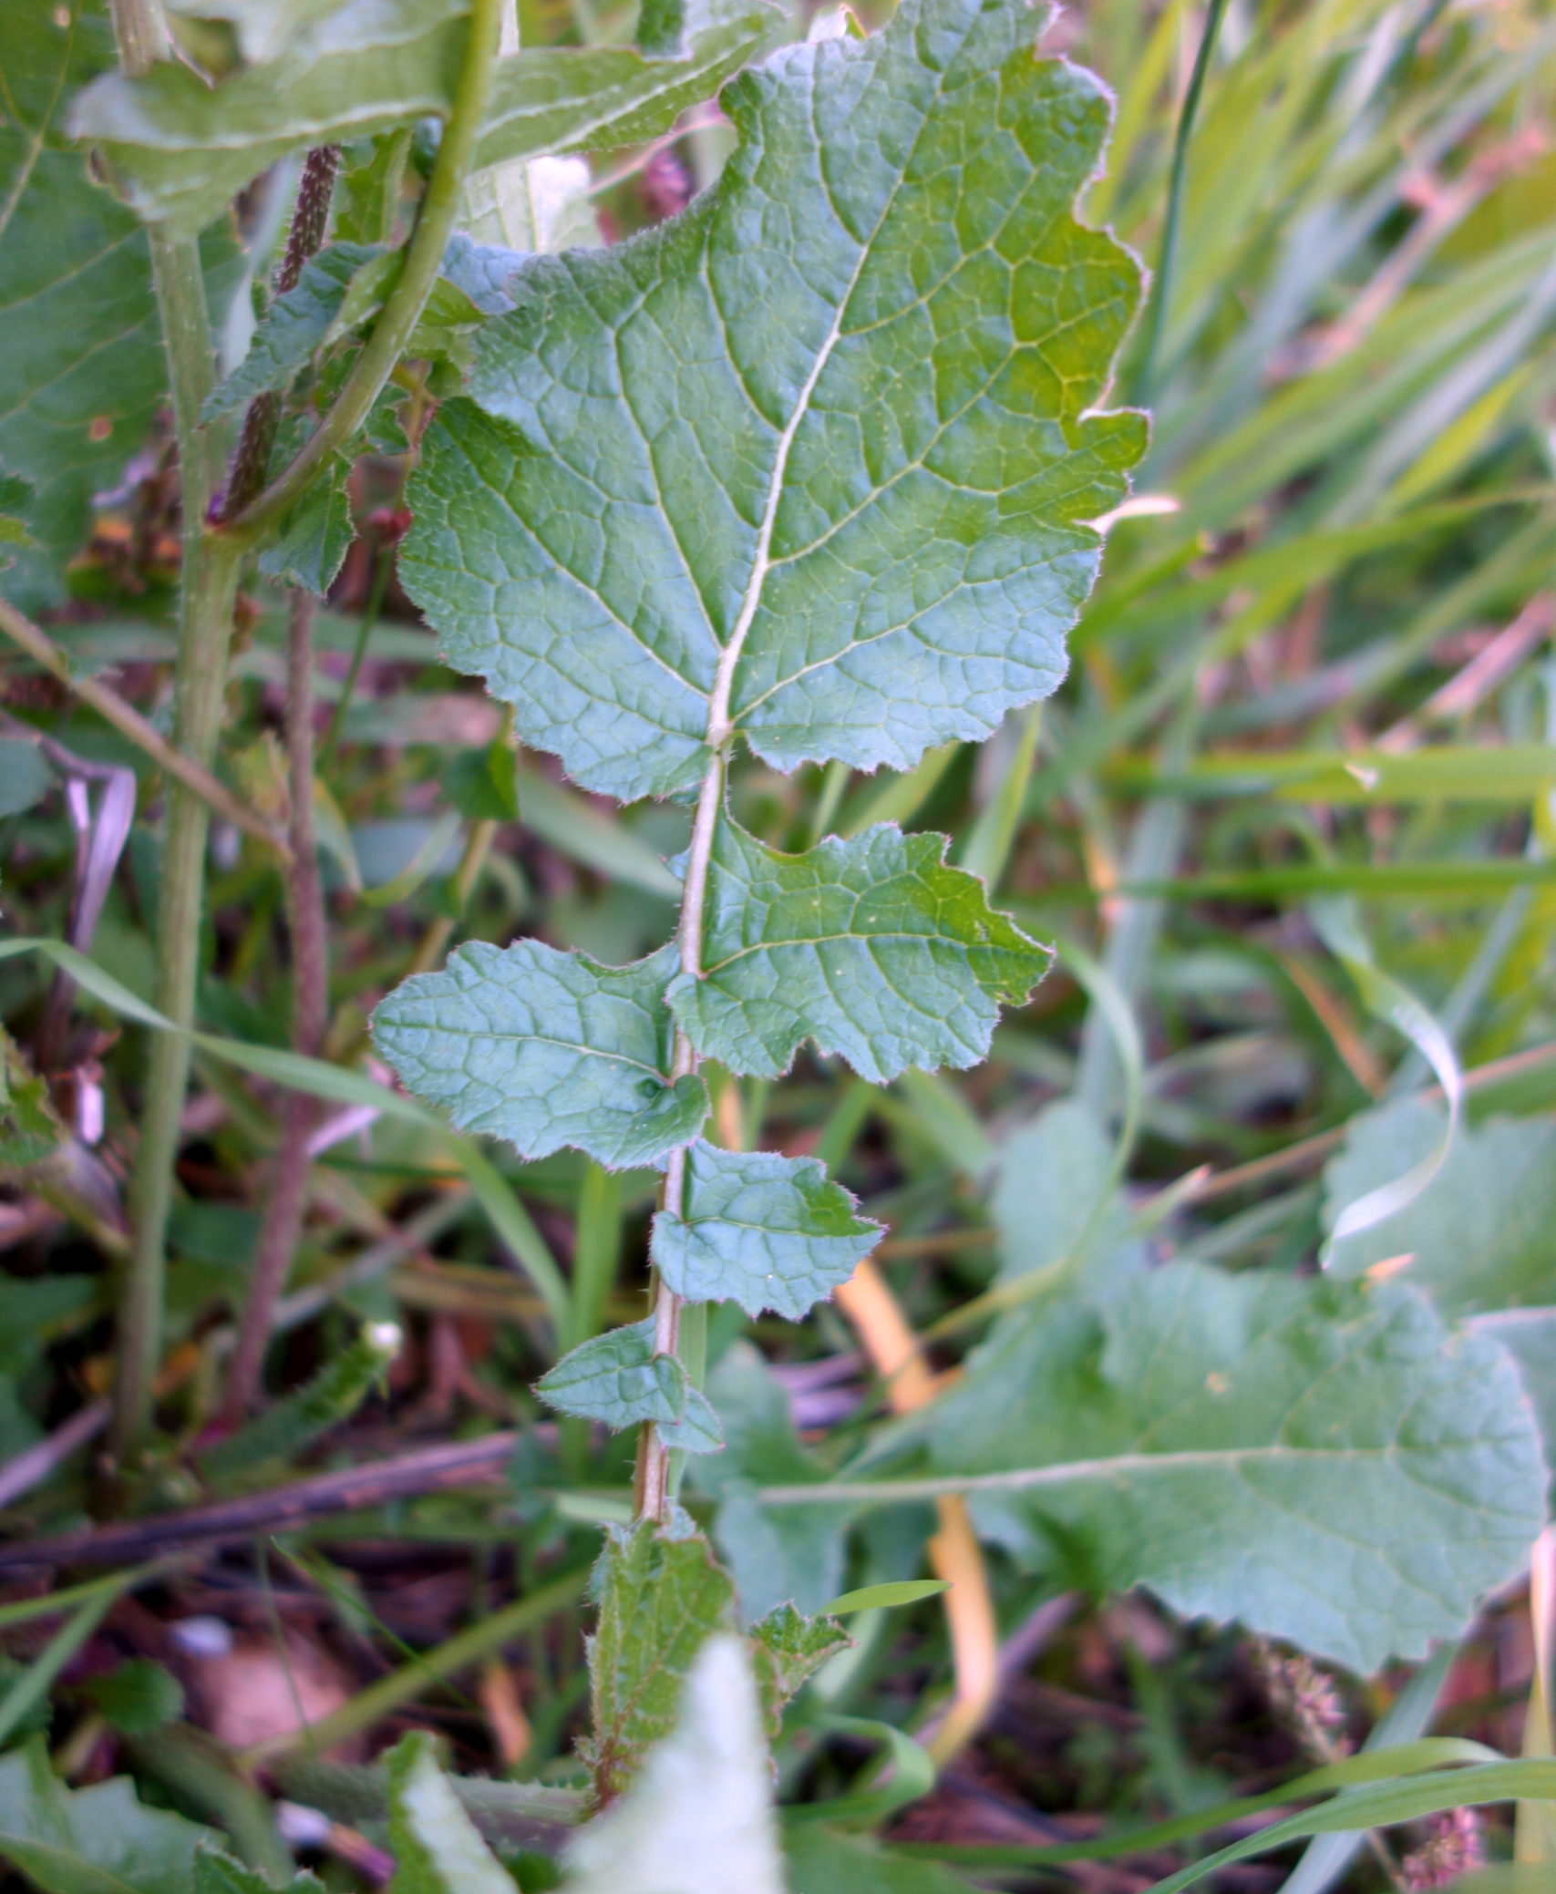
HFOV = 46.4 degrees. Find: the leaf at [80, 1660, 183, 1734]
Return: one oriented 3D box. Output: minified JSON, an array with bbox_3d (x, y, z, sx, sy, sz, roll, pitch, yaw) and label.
[{"bbox_3d":[-0.132,0.153,0.370,0.019,0.005,0.014,-3,45,-3],"label":"leaf"}]

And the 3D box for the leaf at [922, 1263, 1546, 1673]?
[{"bbox_3d":[0.085,0.097,0.345,0.115,0.020,0.074,-2,57,-5],"label":"leaf"}]

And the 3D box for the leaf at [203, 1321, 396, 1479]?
[{"bbox_3d":[-0.090,0.085,0.340,0.043,0.010,0.011,-38,73,-14],"label":"leaf"}]

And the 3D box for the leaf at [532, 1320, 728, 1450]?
[{"bbox_3d":[-0.021,0.062,0.255,0.027,0.010,0.018,0,76,6],"label":"leaf"}]

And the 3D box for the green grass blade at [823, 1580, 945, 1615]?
[{"bbox_3d":[0.015,0.093,0.260,0.019,0.004,0.003,-14,69,-6],"label":"green grass blade"}]

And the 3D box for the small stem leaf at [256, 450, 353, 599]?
[{"bbox_3d":[-0.068,-0.061,0.262,0.012,0.007,0.021,-14,77,-22],"label":"small stem leaf"}]

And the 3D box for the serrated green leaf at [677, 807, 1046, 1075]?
[{"bbox_3d":[0.011,0.000,0.250,0.053,0.016,0.038,0,82,-6],"label":"serrated green leaf"}]

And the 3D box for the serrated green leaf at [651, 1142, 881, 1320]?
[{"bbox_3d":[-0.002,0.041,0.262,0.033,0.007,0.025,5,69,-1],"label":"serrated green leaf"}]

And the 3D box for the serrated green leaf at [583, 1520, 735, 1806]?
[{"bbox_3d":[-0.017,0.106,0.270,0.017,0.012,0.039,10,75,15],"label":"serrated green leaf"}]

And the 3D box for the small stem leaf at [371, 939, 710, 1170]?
[{"bbox_3d":[-0.033,0.015,0.250,0.047,0.014,0.031,9,79,5],"label":"small stem leaf"}]

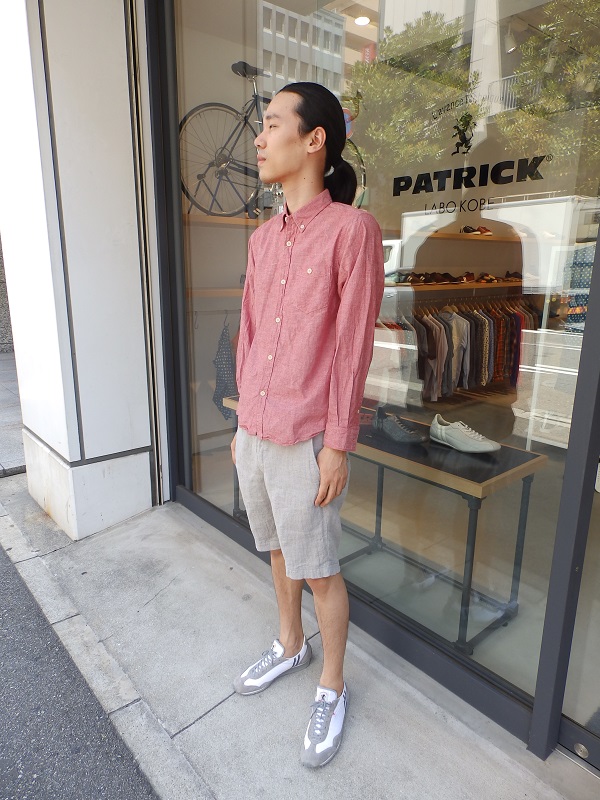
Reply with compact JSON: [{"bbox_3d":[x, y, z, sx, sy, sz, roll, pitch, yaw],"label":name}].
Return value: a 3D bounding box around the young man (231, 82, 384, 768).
[{"bbox_3d":[0.010,0.089,1.421,0.480,1.762,0.310,13,19,42],"label":"young man"}]

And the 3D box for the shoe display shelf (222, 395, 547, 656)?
[{"bbox_3d":[0.249,0.417,2.367,0.432,0.658,1.511,-12,18,-39],"label":"shoe display shelf"}]

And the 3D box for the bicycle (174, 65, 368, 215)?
[{"bbox_3d":[-0.117,-1.790,3.641,1.705,0.972,0.440,-12,18,-39],"label":"bicycle"}]

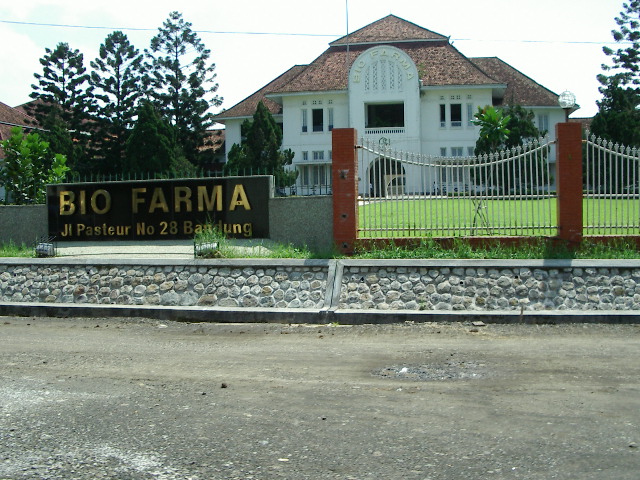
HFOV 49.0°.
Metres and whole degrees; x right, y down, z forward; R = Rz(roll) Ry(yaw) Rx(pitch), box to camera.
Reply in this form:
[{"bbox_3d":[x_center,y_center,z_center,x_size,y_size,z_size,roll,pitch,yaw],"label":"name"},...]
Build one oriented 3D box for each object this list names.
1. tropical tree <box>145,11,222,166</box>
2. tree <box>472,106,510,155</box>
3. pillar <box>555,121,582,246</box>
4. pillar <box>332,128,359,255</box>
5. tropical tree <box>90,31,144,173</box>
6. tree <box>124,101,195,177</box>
[{"bbox_3d":[-10.102,-9.629,52.004,5.600,14.288,5.600,0,4,9],"label":"tropical tree"},{"bbox_3d":[3.002,-1.192,12.300,0.680,2.266,0.680,0,4,9],"label":"tree"},{"bbox_3d":[3.736,-0.813,10.550,0.345,1.842,0.340,0,4,9],"label":"pillar"},{"bbox_3d":[0.388,-0.746,11.000,0.345,1.953,0.340,0,4,9],"label":"pillar"},{"bbox_3d":[-15.524,-9.243,54.004,4.500,13.480,4.500,0,4,9],"label":"tropical tree"},{"bbox_3d":[-9.714,-5.064,42.001,4.000,6.479,4.000,0,4,9],"label":"tree"}]

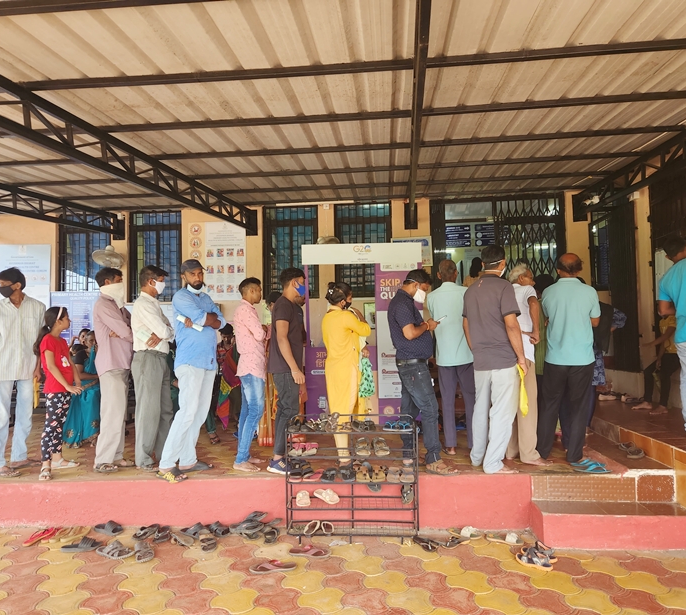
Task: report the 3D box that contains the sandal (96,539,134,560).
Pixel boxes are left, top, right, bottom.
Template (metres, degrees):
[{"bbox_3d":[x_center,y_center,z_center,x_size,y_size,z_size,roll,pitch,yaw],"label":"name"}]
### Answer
[{"bbox_3d":[-1.465,1.549,3.508,0.250,0.085,0.100,-1,-3,5],"label":"sandal"}]

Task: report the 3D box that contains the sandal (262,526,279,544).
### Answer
[{"bbox_3d":[-0.514,1.566,3.835,0.100,0.090,0.250,0,-3,-15],"label":"sandal"}]

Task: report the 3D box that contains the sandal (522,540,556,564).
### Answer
[{"bbox_3d":[1.229,1.524,3.422,0.225,0.100,0.090,-5,-5,45],"label":"sandal"}]

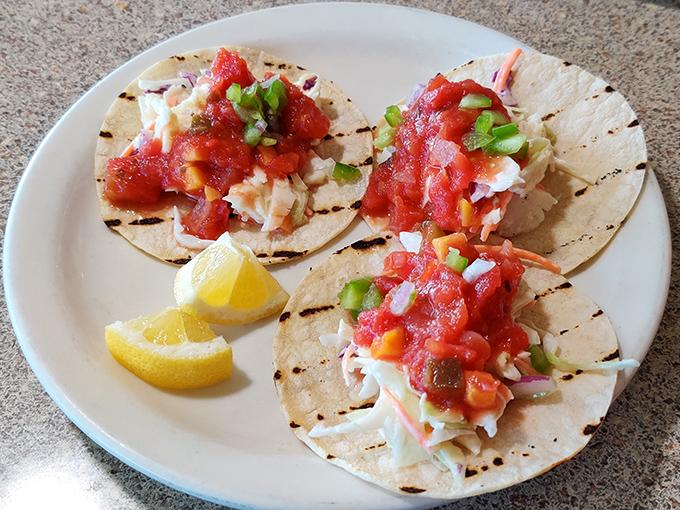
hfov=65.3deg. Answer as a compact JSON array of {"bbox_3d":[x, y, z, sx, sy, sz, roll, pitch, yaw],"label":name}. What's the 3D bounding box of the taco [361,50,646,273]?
[{"bbox_3d":[0.078,-0.057,0.249,0.136,0.035,0.136,-2,60,3],"label":"taco"}]

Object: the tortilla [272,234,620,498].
[{"bbox_3d":[0.043,0.027,0.213,0.140,0.042,0.132,-1,54,2],"label":"tortilla"}]

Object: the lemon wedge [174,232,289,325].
[{"bbox_3d":[-0.045,0.010,0.218,0.046,0.032,0.031,5,58,3],"label":"lemon wedge"}]

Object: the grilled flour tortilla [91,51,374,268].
[{"bbox_3d":[-0.052,-0.060,0.250,0.136,0.033,0.136,1,62,-2],"label":"grilled flour tortilla"}]

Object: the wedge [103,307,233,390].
[{"bbox_3d":[-0.067,0.036,0.207,0.048,0.029,0.032,9,59,6],"label":"wedge"}]

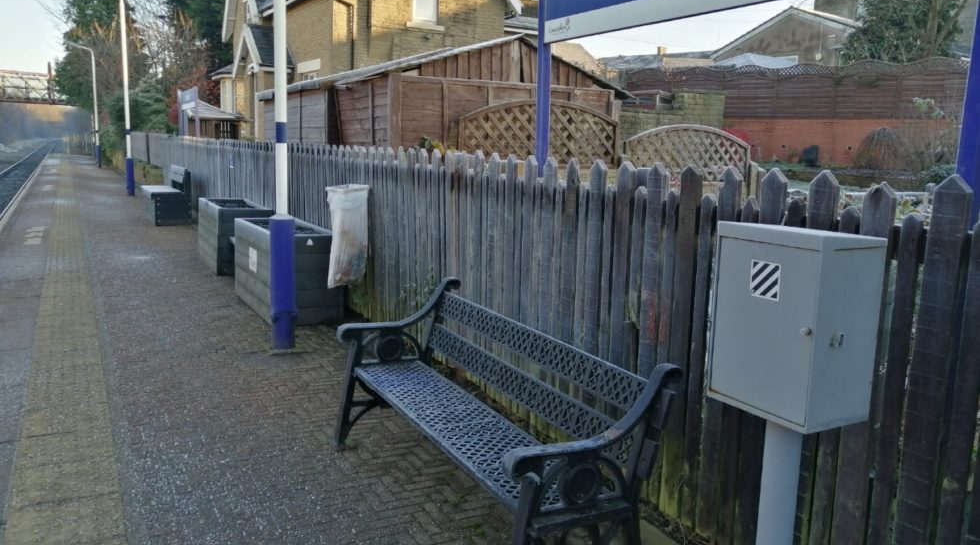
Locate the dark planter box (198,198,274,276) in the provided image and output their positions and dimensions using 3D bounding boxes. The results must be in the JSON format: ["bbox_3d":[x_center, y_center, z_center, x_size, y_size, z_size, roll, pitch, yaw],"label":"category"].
[{"bbox_3d":[-3.108,-0.474,9.285,0.585,0.735,1.540,-4,11,-28],"label":"dark planter box"}]

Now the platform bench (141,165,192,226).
[{"bbox_3d":[-5.855,-1.423,13.803,0.645,0.950,1.860,-4,11,-28],"label":"platform bench"}]

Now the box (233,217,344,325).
[{"bbox_3d":[-1.861,-0.052,6.964,0.570,0.745,1.630,-4,11,-28],"label":"box"}]

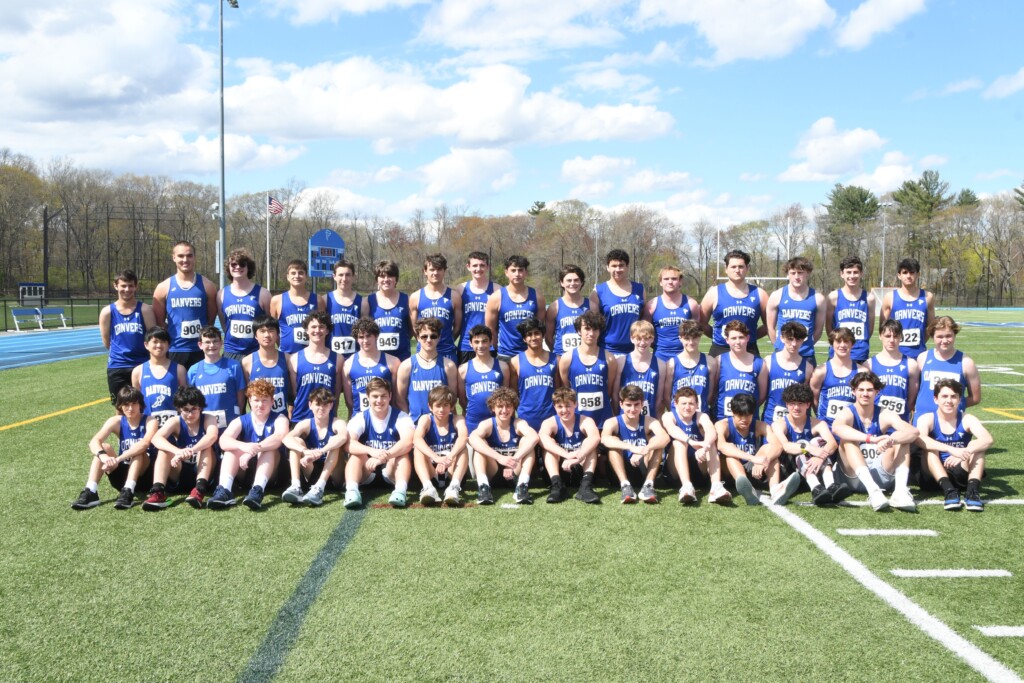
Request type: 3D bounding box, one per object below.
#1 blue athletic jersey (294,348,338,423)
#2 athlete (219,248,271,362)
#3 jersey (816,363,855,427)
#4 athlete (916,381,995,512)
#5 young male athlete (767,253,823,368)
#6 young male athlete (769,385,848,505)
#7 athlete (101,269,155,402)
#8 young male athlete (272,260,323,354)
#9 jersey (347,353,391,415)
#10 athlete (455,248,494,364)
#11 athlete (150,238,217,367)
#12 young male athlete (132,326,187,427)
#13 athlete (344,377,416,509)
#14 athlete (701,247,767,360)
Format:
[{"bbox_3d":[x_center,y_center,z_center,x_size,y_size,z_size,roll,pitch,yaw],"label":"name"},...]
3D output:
[{"bbox_3d":[-1.612,0.372,7.702,0.370,0.600,0.250,-1,3,-11],"label":"blue athletic jersey"},{"bbox_3d":[-2.211,0.134,7.769,0.450,1.783,0.320,0,3,-8],"label":"athlete"},{"bbox_3d":[2.695,0.441,7.673,0.390,0.572,0.250,1,3,16],"label":"jersey"},{"bbox_3d":[3.278,0.709,6.970,0.560,0.853,0.860,1,3,18],"label":"athlete"},{"bbox_3d":[2.483,0.178,8.219,0.524,1.821,0.350,0,3,8],"label":"young male athlete"},{"bbox_3d":[2.224,0.735,7.090,0.561,0.818,0.860,0,3,9],"label":"young male athlete"},{"bbox_3d":[-3.324,0.225,8.125,0.493,1.692,0.340,-1,3,-17],"label":"athlete"},{"bbox_3d":[-1.877,0.167,8.272,0.485,1.791,0.340,-1,3,-10],"label":"young male athlete"},{"bbox_3d":[-1.147,0.356,7.669,0.370,0.531,0.250,0,3,-7],"label":"jersey"},{"bbox_3d":[-0.300,0.149,7.820,0.440,1.774,0.320,0,3,-1],"label":"athlete"},{"bbox_3d":[-2.691,0.099,7.768,0.540,1.845,0.340,0,3,-10],"label":"athlete"},{"bbox_3d":[-2.852,0.496,7.694,0.460,1.236,0.600,-1,3,-10],"label":"young male athlete"},{"bbox_3d":[-0.959,0.674,6.817,0.520,0.823,0.850,0,3,-3],"label":"athlete"},{"bbox_3d":[1.946,0.147,8.217,0.603,1.881,0.350,0,3,7],"label":"athlete"}]

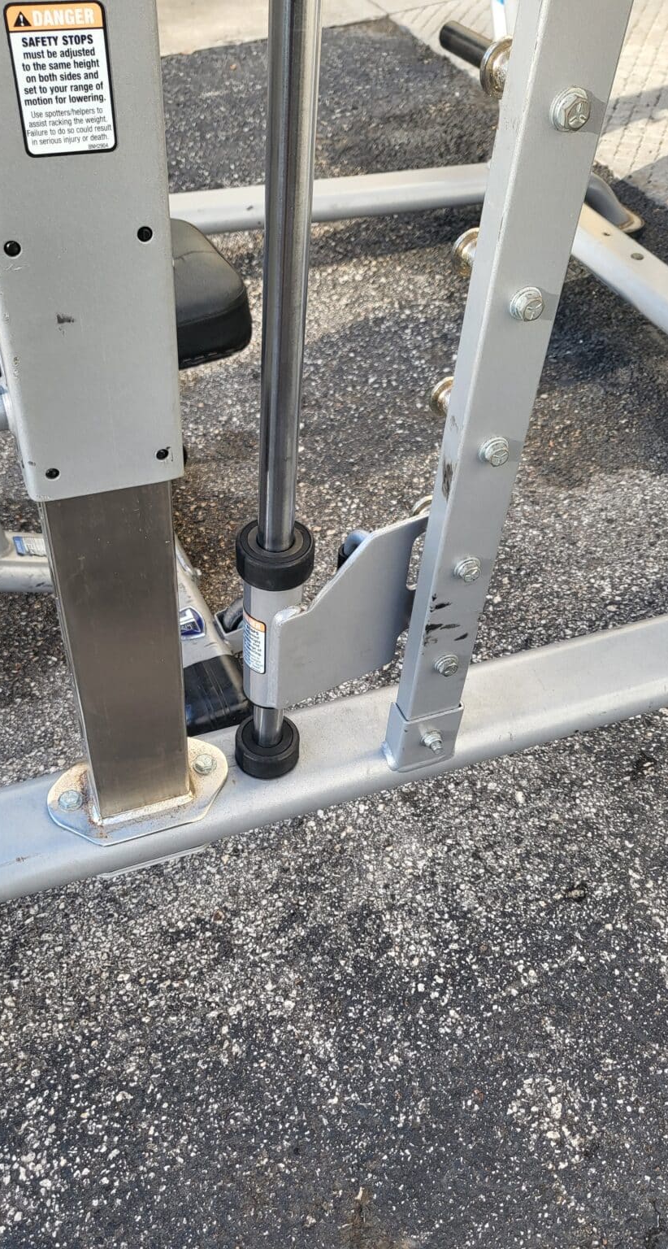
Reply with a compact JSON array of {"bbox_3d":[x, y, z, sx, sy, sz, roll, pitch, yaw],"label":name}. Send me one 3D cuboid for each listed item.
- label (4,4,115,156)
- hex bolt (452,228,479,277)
[{"bbox_3d":[-0.118,-0.237,0.410,0.041,0.059,0.002,-14,47,-19],"label":"label"},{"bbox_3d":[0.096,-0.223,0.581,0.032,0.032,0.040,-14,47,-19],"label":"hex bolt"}]

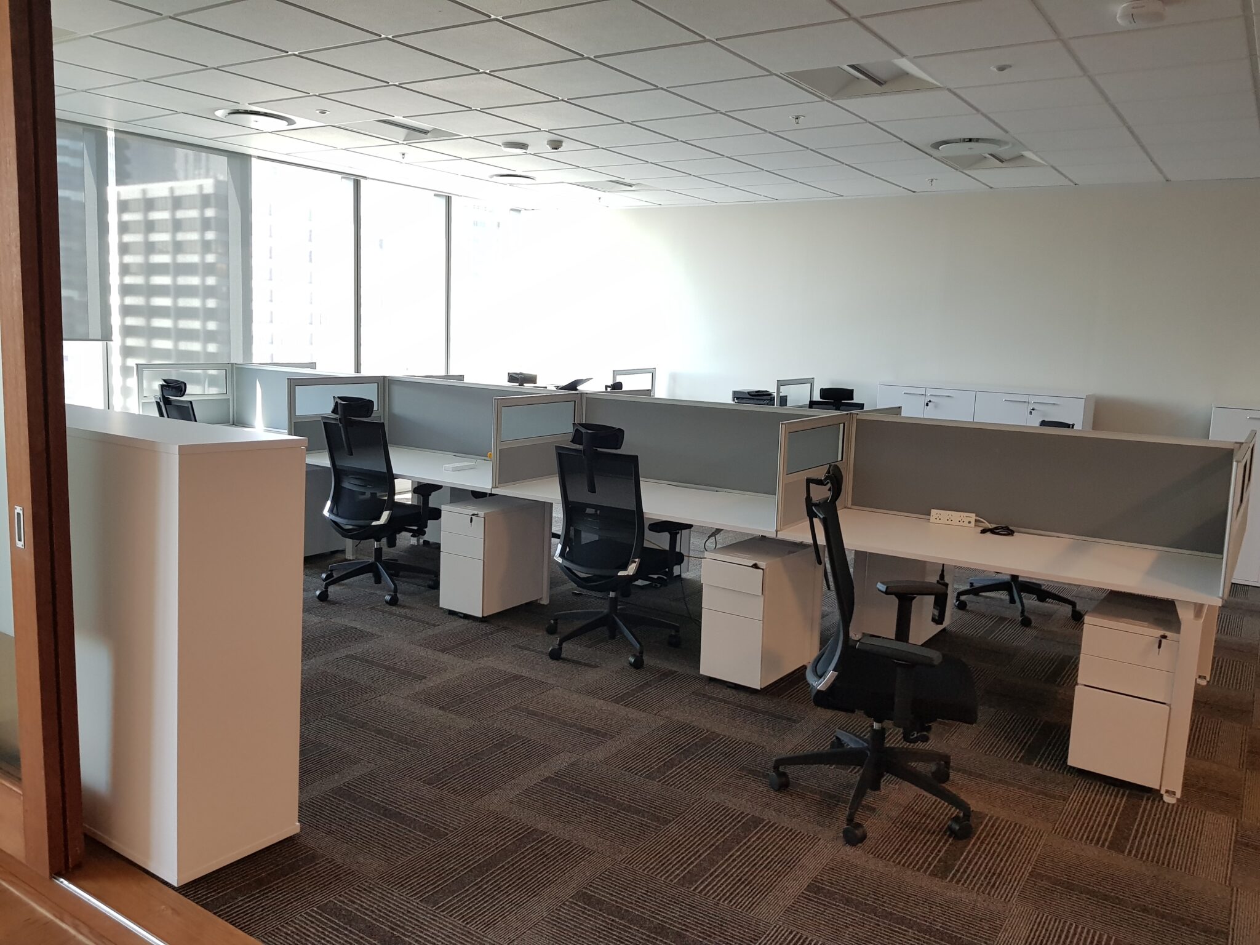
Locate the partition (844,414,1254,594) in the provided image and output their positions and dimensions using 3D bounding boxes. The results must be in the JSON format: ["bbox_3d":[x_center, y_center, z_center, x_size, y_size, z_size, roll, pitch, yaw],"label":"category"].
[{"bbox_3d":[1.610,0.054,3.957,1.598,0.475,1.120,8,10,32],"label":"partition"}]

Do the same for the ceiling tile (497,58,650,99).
[{"bbox_3d":[-0.260,-1.883,4.517,0.590,0.020,0.590,8,11,33],"label":"ceiling tile"}]

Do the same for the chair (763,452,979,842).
[{"bbox_3d":[0.850,0.550,3.134,0.690,1.145,0.670,5,9,17],"label":"chair"}]

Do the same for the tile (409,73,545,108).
[{"bbox_3d":[-0.765,-1.935,4.798,0.600,0.020,0.600,8,11,33],"label":"tile"}]

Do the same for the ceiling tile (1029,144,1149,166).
[{"bbox_3d":[2.936,-2.031,6.023,0.600,0.020,0.600,8,10,33],"label":"ceiling tile"}]

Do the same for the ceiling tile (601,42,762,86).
[{"bbox_3d":[0.236,-1.775,4.137,0.600,0.020,0.600,8,10,34],"label":"ceiling tile"}]

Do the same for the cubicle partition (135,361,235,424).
[{"bbox_3d":[-3.285,-0.568,7.026,0.030,0.465,0.760,8,10,32],"label":"cubicle partition"}]

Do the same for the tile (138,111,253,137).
[{"bbox_3d":[-2.808,-2.262,6.141,0.600,0.020,0.600,8,10,33],"label":"tile"}]

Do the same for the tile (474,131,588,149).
[{"bbox_3d":[-0.599,-2.132,6.092,0.600,0.020,0.600,8,11,33],"label":"tile"}]

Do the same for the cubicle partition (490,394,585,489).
[{"bbox_3d":[-0.478,-0.185,5.038,0.035,0.465,0.733,8,10,32],"label":"cubicle partition"}]

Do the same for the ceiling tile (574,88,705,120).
[{"bbox_3d":[0.068,-1.940,4.988,0.595,0.020,0.595,8,11,33],"label":"ceiling tile"}]

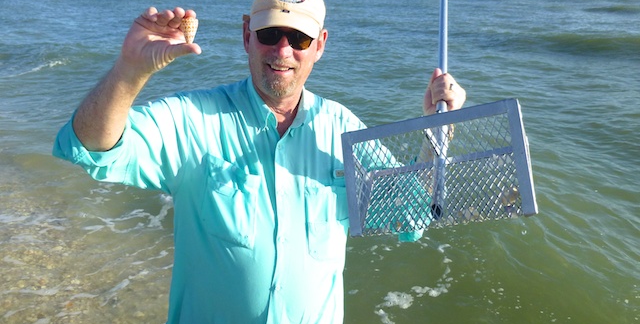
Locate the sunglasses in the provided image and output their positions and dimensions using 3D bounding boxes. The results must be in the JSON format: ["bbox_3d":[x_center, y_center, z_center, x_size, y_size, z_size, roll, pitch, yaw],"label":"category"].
[{"bbox_3d":[-0.079,-0.286,1.058,0.138,0.042,0.140,7,18,-7],"label":"sunglasses"}]

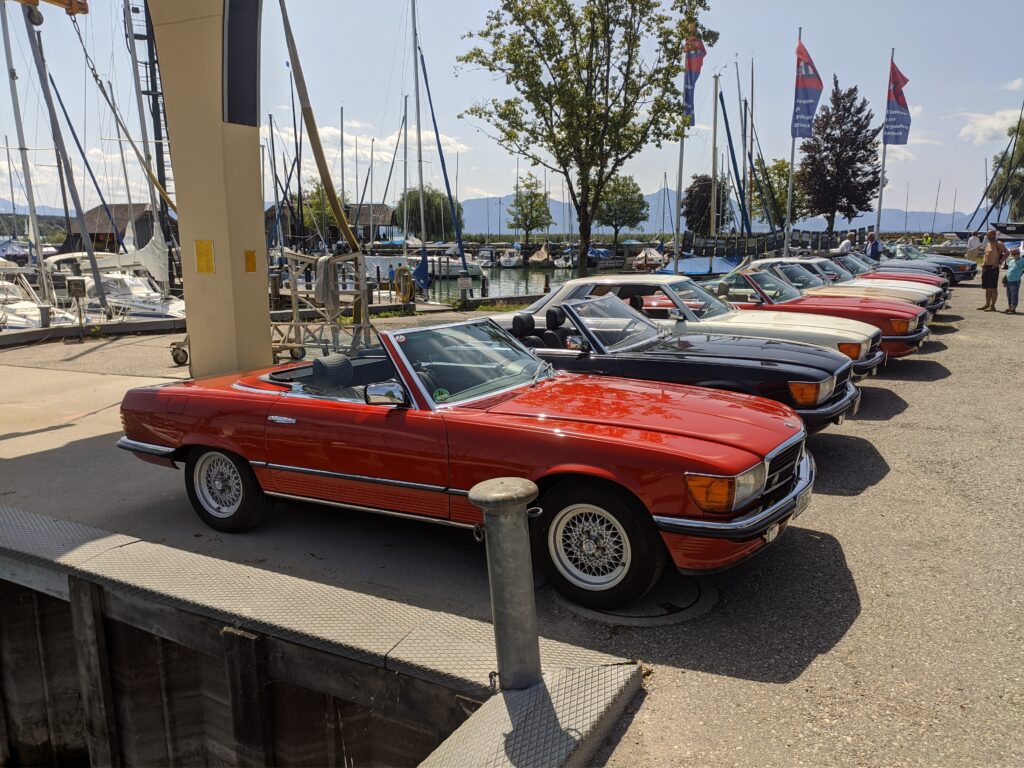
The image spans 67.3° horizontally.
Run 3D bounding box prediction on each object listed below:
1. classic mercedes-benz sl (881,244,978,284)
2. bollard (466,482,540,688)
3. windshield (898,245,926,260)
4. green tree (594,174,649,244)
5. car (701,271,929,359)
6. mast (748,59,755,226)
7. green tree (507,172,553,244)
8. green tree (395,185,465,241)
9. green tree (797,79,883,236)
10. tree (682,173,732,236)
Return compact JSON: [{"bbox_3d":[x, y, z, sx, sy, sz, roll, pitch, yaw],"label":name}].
[{"bbox_3d":[12.958,-3.876,25.507,4.390,1.290,1.790,8,14,37],"label":"classic mercedes-benz sl"},{"bbox_3d":[0.004,0.747,2.845,0.250,0.804,0.250,-4,11,1],"label":"bollard"},{"bbox_3d":[13.435,-4.401,25.800,0.500,0.420,1.380,10,15,43],"label":"windshield"},{"bbox_3d":[11.674,-18.465,81.999,5.864,7.493,5.864,0,11,0],"label":"green tree"},{"bbox_3d":[3.293,-0.916,10.580,4.390,1.290,1.790,6,12,29],"label":"car"},{"bbox_3d":[10.673,-10.118,34.229,0.130,8.240,0.130,-3,11,0],"label":"mast"},{"bbox_3d":[1.865,-18.562,81.967,4.902,7.695,4.902,0,11,0],"label":"green tree"},{"bbox_3d":[-10.795,-21.953,100.645,9.160,8.055,9.160,0,11,0],"label":"green tree"},{"bbox_3d":[19.751,-12.974,46.404,5.129,10.552,5.129,0,11,0],"label":"green tree"},{"bbox_3d":[16.253,-14.458,63.456,4.100,5.801,4.100,0,11,0],"label":"tree"}]

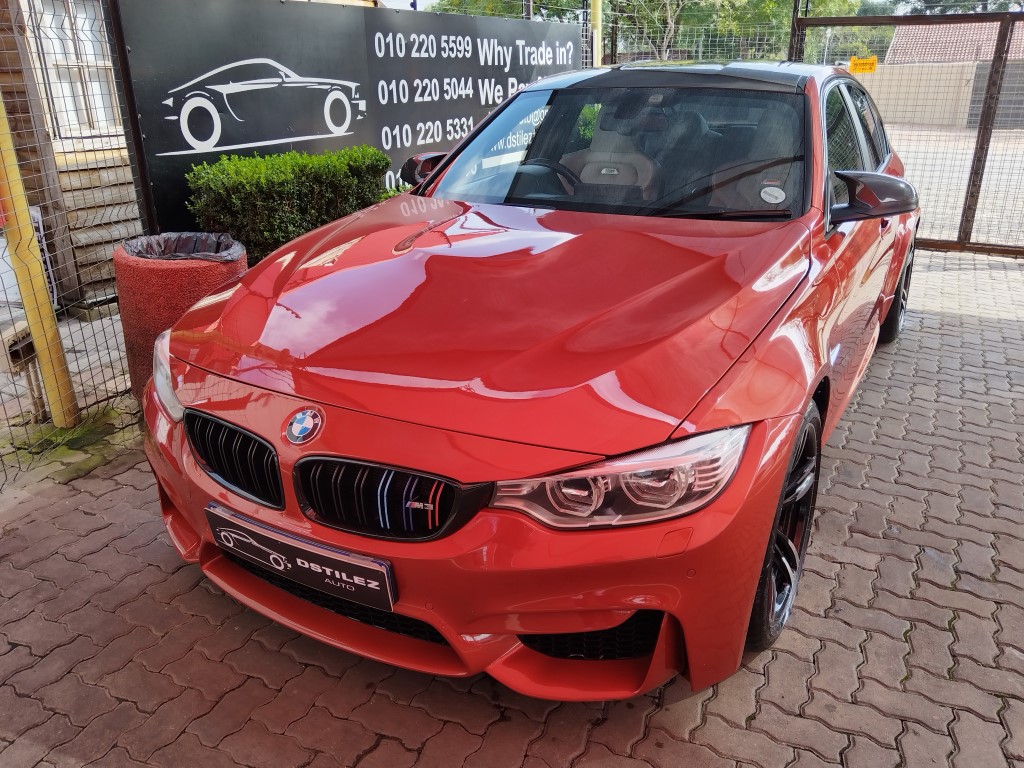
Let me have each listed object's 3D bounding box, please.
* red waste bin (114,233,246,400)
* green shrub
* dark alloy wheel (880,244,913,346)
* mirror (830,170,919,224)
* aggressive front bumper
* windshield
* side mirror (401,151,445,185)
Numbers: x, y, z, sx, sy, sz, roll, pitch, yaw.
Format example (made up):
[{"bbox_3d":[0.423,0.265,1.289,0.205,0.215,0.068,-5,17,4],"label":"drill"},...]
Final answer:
[{"bbox_3d":[-1.408,-0.253,3.414,0.580,0.740,0.580,11,25,28],"label":"red waste bin"},{"bbox_3d":[-1.152,-0.853,4.366,0.500,0.900,1.330,7,23,19],"label":"green shrub"},{"bbox_3d":[2.007,-0.571,4.252,0.275,0.670,0.670,11,25,28],"label":"dark alloy wheel"},{"bbox_3d":[1.155,-0.585,2.443,0.250,0.165,0.180,11,25,28],"label":"mirror"},{"bbox_3d":[-0.328,0.267,1.898,1.830,0.610,0.620,11,25,28],"label":"aggressive front bumper"},{"bbox_3d":[0.382,-0.864,2.814,1.420,0.130,0.740,11,59,28],"label":"windshield"},{"bbox_3d":[-0.397,-0.891,3.267,0.250,0.165,0.180,11,25,28],"label":"side mirror"}]

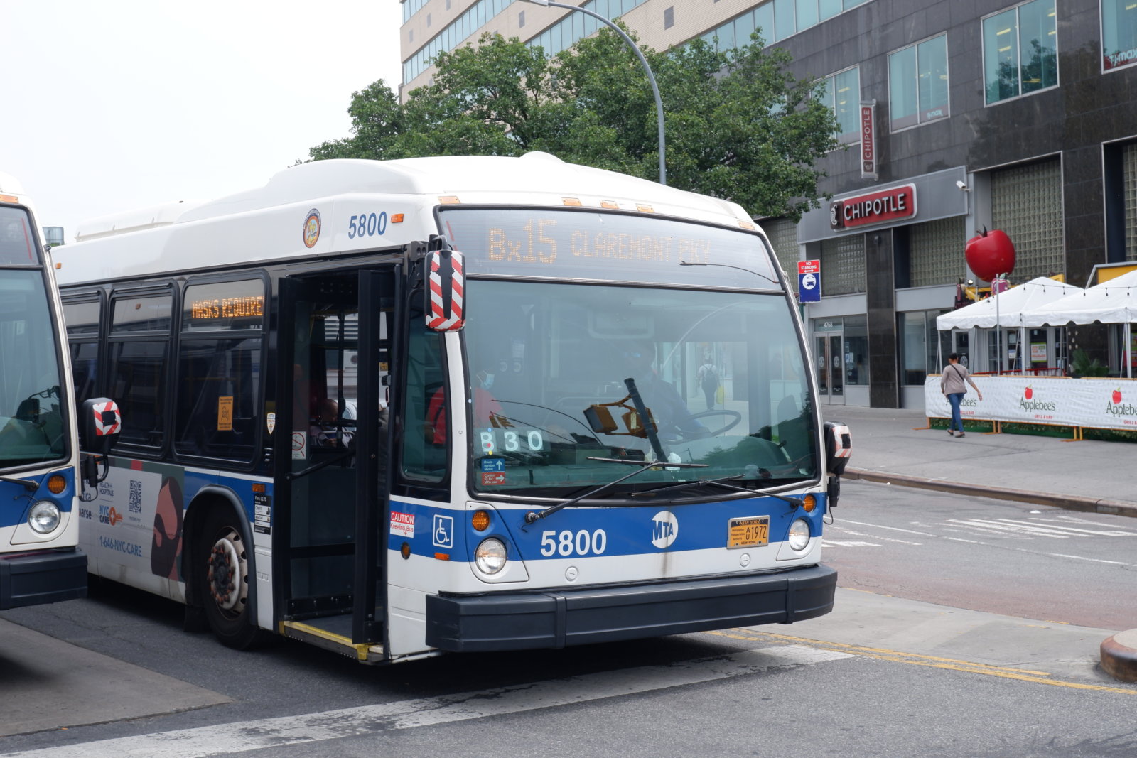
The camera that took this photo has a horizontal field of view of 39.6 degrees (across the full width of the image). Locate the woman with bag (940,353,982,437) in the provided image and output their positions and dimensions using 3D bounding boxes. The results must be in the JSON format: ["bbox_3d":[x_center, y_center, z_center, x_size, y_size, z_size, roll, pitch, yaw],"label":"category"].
[{"bbox_3d":[7.625,0.311,30.700,0.660,1.630,0.450,-2,0,-18],"label":"woman with bag"}]

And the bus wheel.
[{"bbox_3d":[-1.999,1.210,9.921,0.300,0.980,0.980,1,0,-36],"label":"bus wheel"}]

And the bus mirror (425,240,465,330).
[{"bbox_3d":[-0.602,-0.448,7.704,0.200,0.420,0.140,1,0,-11],"label":"bus mirror"}]

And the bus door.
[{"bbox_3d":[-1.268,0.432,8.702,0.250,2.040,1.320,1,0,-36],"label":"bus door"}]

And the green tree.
[{"bbox_3d":[0.220,-3.400,38.000,11.500,9.400,9.000,-2,0,3],"label":"green tree"}]

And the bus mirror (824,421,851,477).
[{"bbox_3d":[1.598,0.418,9.421,0.130,0.330,0.200,1,0,38],"label":"bus mirror"}]

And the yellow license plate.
[{"bbox_3d":[0.999,0.853,8.773,0.310,0.165,0.020,1,0,-39],"label":"yellow license plate"}]

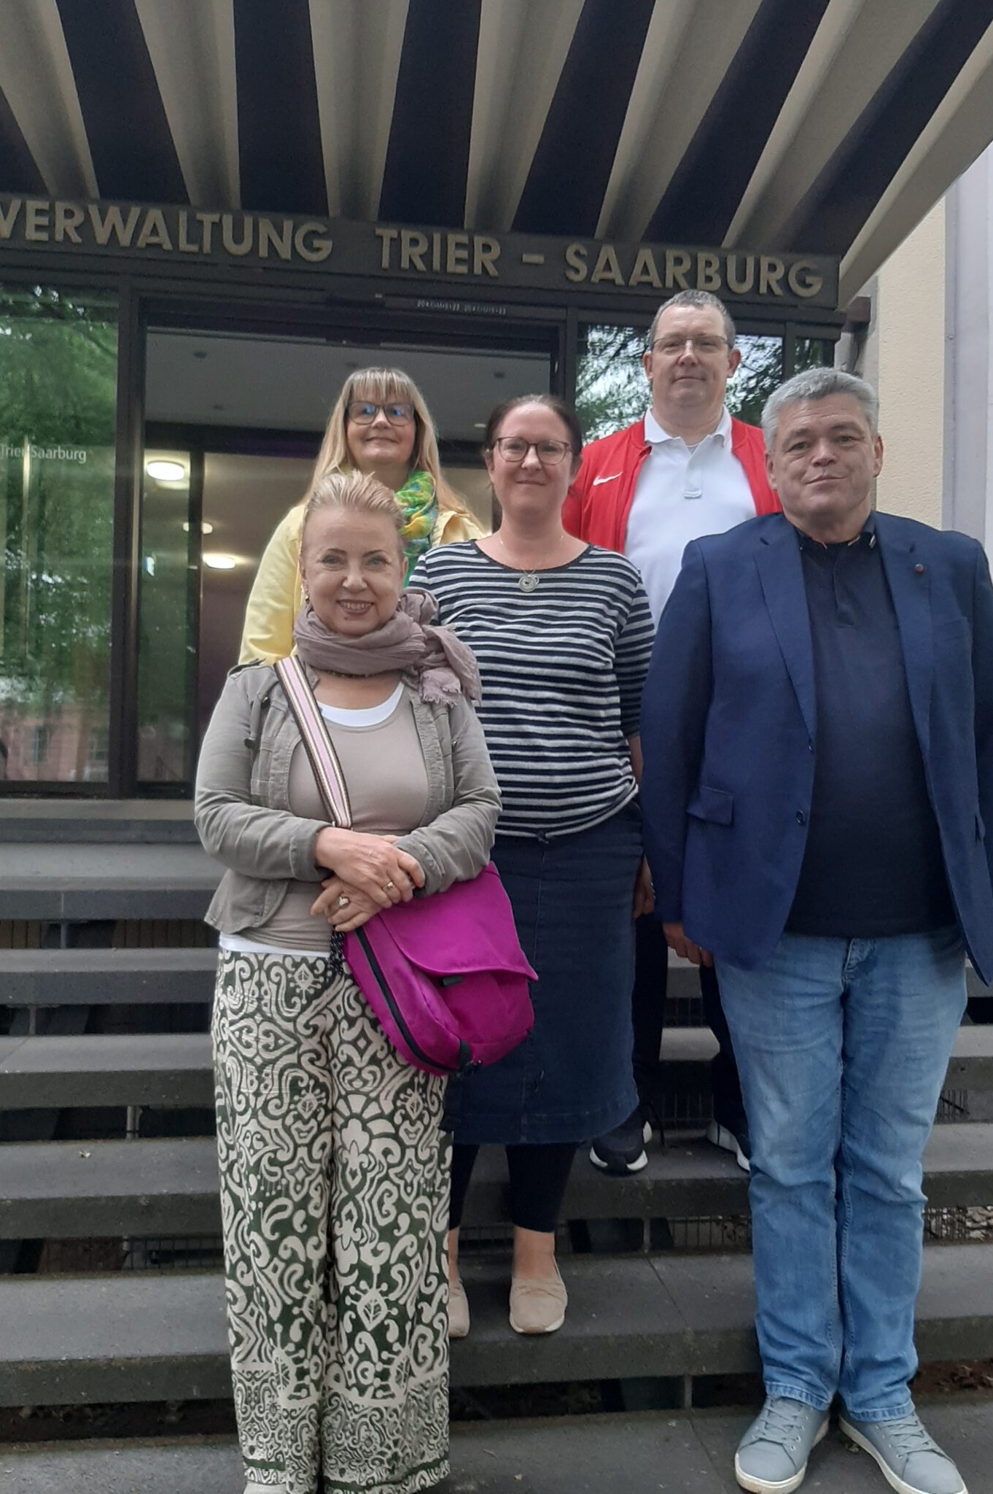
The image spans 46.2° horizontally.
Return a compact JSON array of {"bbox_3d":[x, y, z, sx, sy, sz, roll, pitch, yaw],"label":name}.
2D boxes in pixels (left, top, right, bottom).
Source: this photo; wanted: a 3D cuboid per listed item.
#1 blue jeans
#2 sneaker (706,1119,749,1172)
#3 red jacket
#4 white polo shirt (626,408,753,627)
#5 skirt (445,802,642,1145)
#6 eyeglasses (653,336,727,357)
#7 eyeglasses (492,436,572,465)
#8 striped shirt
[{"bbox_3d":[0.556,0.660,1.910,0.420,0.890,0.300,1,0,6],"label":"blue jeans"},{"bbox_3d":[0.545,0.795,2.430,0.110,0.110,0.300,1,0,-20],"label":"sneaker"},{"bbox_3d":[0.405,-0.350,2.470,0.580,0.700,0.320,1,0,6],"label":"red jacket"},{"bbox_3d":[0.405,-0.355,2.460,0.520,0.720,0.290,1,0,6],"label":"white polo shirt"},{"bbox_3d":[0.045,0.385,2.130,0.450,0.610,0.330,1,0,-3],"label":"skirt"},{"bbox_3d":[0.404,-0.805,2.400,0.150,0.041,0.140,1,0,11],"label":"eyeglasses"},{"bbox_3d":[0.068,-0.524,2.110,0.138,0.047,0.140,3,0,1],"label":"eyeglasses"},{"bbox_3d":[0.060,-0.110,2.130,0.460,0.550,0.300,1,0,-2],"label":"striped shirt"}]

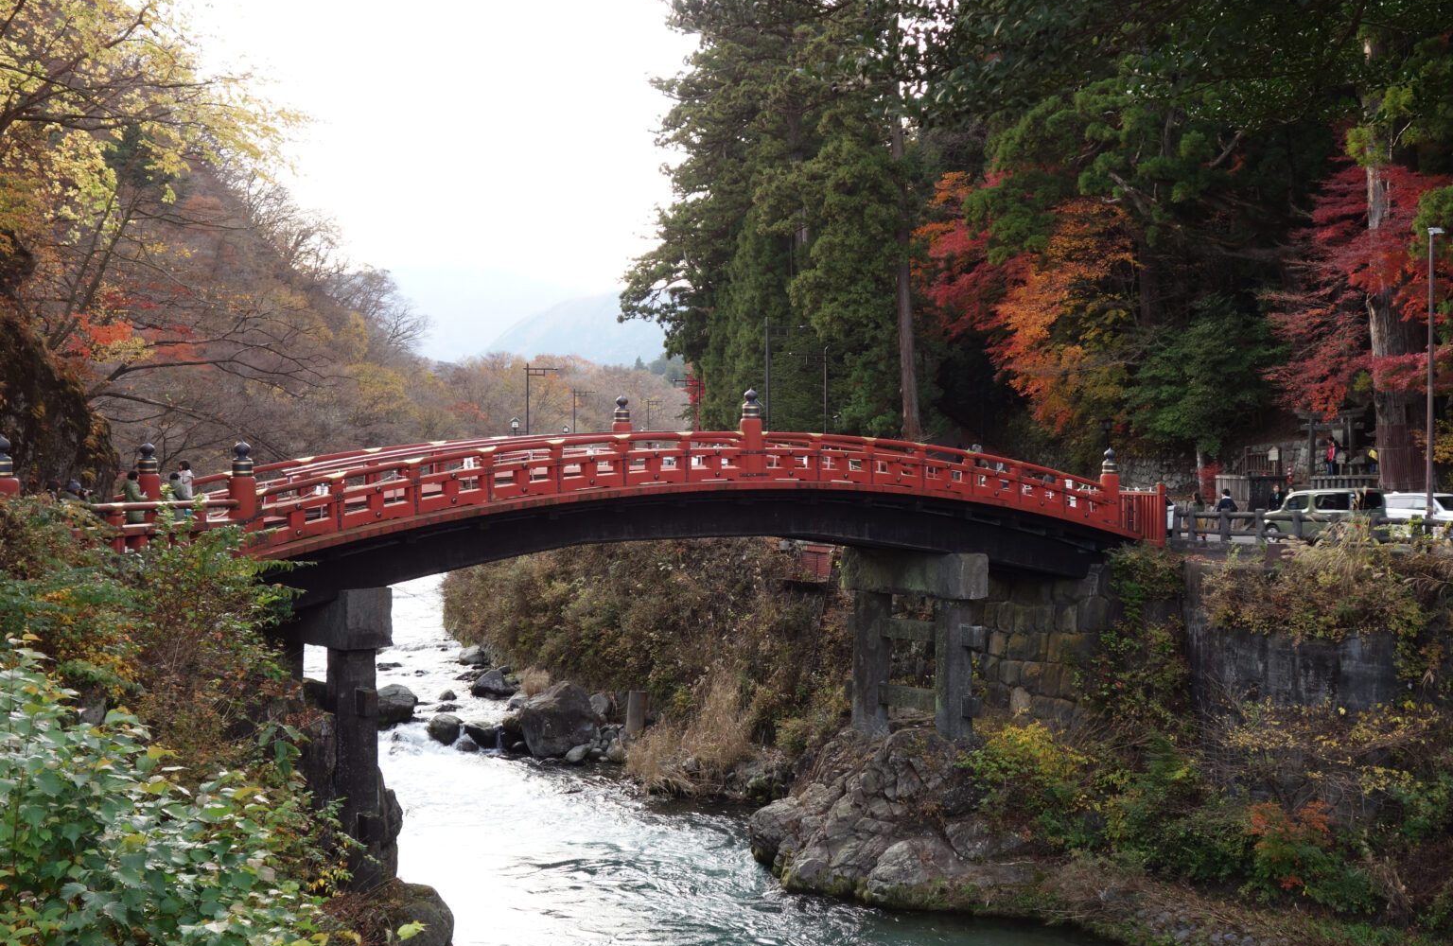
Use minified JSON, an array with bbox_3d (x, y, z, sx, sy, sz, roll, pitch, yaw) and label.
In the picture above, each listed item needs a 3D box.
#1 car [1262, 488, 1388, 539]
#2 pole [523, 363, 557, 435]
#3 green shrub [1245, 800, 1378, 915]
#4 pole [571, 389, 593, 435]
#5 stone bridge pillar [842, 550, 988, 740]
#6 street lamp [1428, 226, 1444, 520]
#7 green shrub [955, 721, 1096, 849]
[{"bbox_3d":[18.980,1.280,58.000,1.700,1.650,3.890,0,0,-33],"label":"car"},{"bbox_3d":[-10.300,-2.400,100.000,1.900,7.400,0.200,0,0,0],"label":"pole"},{"bbox_3d":[13.500,8.800,42.200,3.000,2.600,2.400,0,0,0],"label":"green shrub"},{"bbox_3d":[-11.100,-2.700,140.000,1.900,7.400,0.200,0,0,0],"label":"pole"},{"bbox_3d":[5.700,5.150,55.600,1.100,5.650,5.600,0,0,-37],"label":"stone bridge pillar"},{"bbox_3d":[19.600,-2.300,50.200,0.700,8.900,0.250,0,0,-37],"label":"street lamp"},{"bbox_3d":[8.200,8.550,50.200,3.700,3.300,2.900,0,0,0],"label":"green shrub"}]

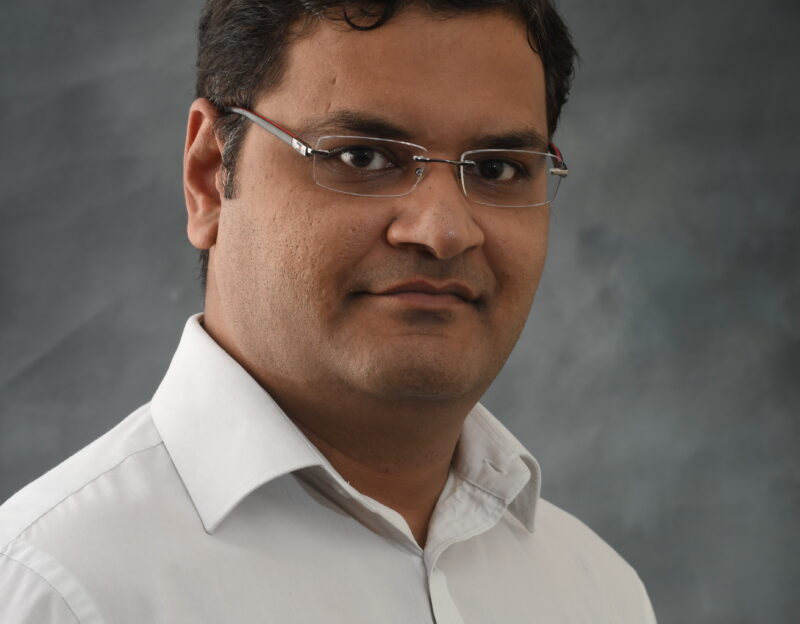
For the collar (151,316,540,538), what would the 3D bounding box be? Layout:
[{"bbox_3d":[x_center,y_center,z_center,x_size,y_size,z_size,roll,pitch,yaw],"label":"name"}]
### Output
[{"bbox_3d":[-0.025,0.054,2.020,0.188,0.110,0.170,0,0,-36],"label":"collar"}]

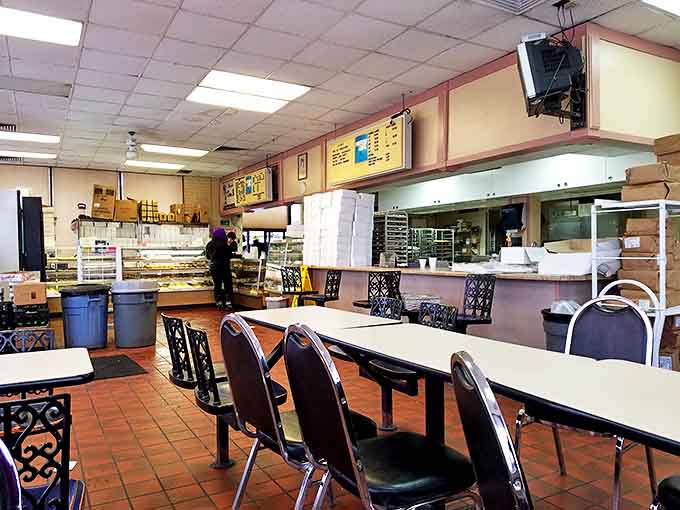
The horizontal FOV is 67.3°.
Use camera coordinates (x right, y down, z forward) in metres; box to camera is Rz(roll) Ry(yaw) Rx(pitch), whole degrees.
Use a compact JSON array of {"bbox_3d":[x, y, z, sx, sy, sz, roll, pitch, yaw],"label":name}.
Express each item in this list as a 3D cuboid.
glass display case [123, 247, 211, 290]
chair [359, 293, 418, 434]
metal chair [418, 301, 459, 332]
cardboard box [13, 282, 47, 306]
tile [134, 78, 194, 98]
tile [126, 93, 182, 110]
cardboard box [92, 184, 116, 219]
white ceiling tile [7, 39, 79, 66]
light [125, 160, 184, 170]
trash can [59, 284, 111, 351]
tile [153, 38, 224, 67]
[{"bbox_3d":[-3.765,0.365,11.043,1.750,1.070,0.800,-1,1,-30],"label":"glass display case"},{"bbox_3d":[0.253,0.708,3.335,0.440,0.790,0.420,-1,1,-30],"label":"chair"},{"bbox_3d":[0.428,0.709,3.055,0.430,0.790,0.410,-1,1,-30],"label":"metal chair"},{"bbox_3d":[-4.674,0.599,7.694,0.410,0.290,0.340,-1,1,-30],"label":"cardboard box"},{"bbox_3d":[-2.074,-1.965,6.028,0.610,0.022,0.610,-1,1,-30],"label":"tile"},{"bbox_3d":[-2.386,-1.968,6.555,0.605,0.020,0.605,-1,0,-30],"label":"tile"},{"bbox_3d":[-5.226,-1.163,11.309,0.450,0.730,0.380,-1,0,-30],"label":"cardboard box"},{"bbox_3d":[-2.811,-1.927,4.866,0.610,0.020,0.610,-1,0,-31],"label":"white ceiling tile"},{"bbox_3d":[-4.050,-1.949,11.150,1.200,0.060,0.600,-1,0,-31],"label":"light"},{"bbox_3d":[-3.173,0.764,6.372,0.570,0.720,0.570,-1,0,-31],"label":"trash can"},{"bbox_3d":[-1.461,-1.965,4.977,0.605,0.020,0.605,-1,0,-30],"label":"tile"}]

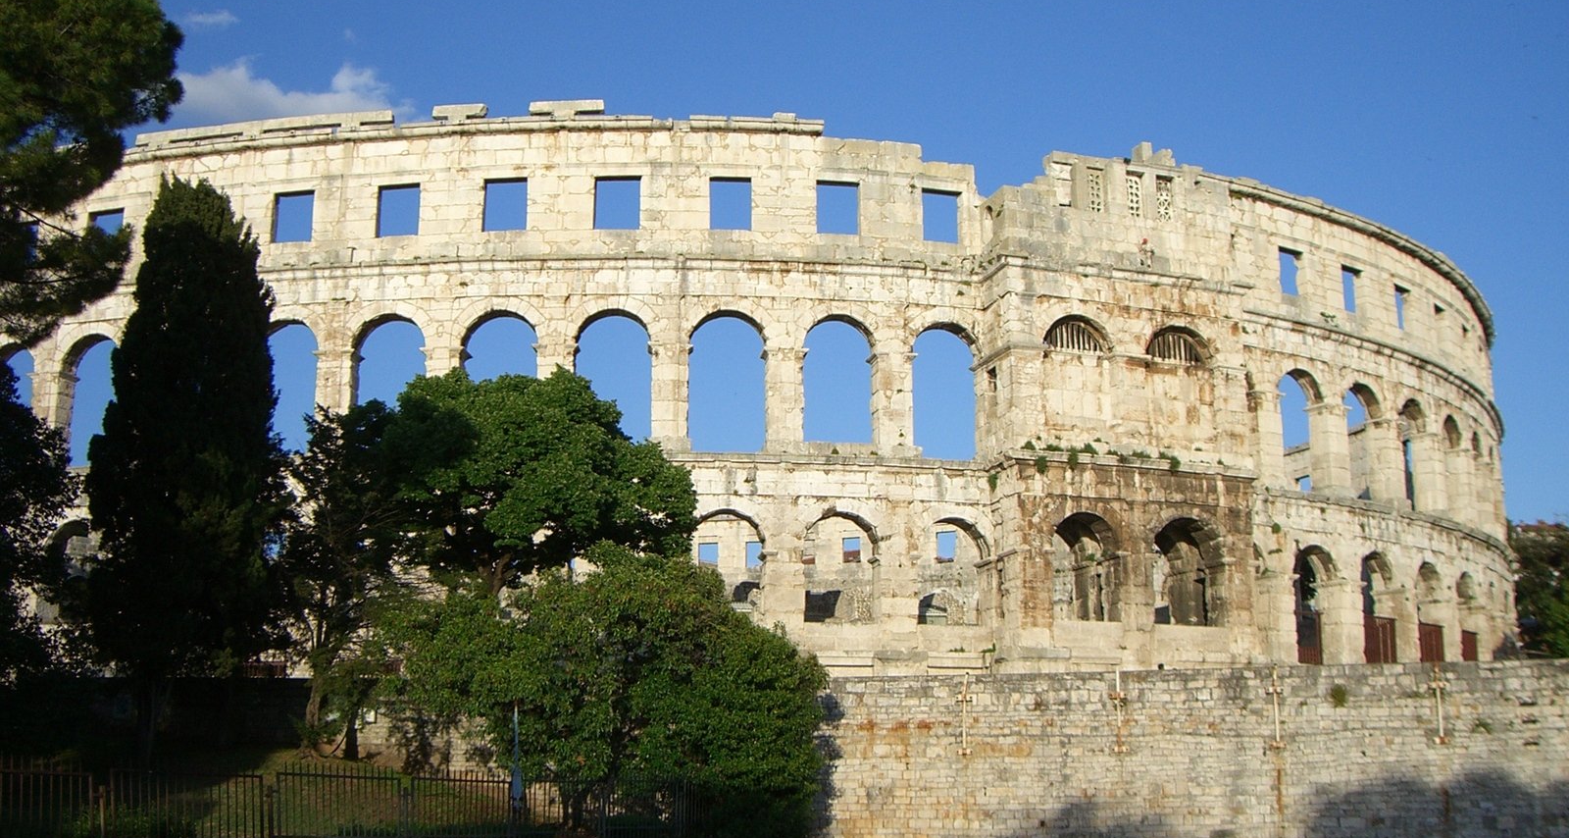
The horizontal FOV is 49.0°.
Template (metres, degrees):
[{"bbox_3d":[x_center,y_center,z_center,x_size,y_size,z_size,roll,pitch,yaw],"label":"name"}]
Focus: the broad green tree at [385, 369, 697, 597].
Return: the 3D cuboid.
[{"bbox_3d":[-7.911,3.388,56.000,10.000,9.750,9.000,2,-13,-8],"label":"broad green tree"}]

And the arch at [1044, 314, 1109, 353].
[{"bbox_3d":[13.420,-3.871,80.388,3.520,1.780,0.900,5,-14,-21],"label":"arch"}]

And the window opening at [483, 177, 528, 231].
[{"bbox_3d":[-12.912,-9.872,80.308,1.998,2.570,0.600,-1,-14,3],"label":"window opening"}]

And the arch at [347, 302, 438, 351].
[{"bbox_3d":[-18.090,-4.135,80.057,4.300,2.400,1.100,-2,-14,7],"label":"arch"}]

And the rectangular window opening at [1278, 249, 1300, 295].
[{"bbox_3d":[26.527,-7.568,90.948,1.930,2.670,0.700,9,-15,-33],"label":"rectangular window opening"}]

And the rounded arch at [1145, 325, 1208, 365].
[{"bbox_3d":[18.561,-3.446,82.245,3.300,1.769,1.000,5,-15,-21],"label":"rounded arch"}]

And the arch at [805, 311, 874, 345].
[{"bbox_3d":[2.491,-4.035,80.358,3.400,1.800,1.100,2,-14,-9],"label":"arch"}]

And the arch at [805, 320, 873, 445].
[{"bbox_3d":[2.438,-1.724,80.275,3.310,6.180,1.200,2,-13,-9],"label":"arch"}]

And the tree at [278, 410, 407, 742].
[{"bbox_3d":[-11.674,4.177,45.500,3.500,9.060,3.400,3,-13,-14],"label":"tree"}]

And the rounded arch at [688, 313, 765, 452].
[{"bbox_3d":[-2.630,-1.623,78.590,3.456,6.615,1.000,1,-14,-5],"label":"rounded arch"}]

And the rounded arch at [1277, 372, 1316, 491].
[{"bbox_3d":[26.272,0.749,88.655,3.450,6.300,1.200,9,-16,-32],"label":"rounded arch"}]

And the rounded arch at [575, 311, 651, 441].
[{"bbox_3d":[-7.756,-1.674,78.352,3.456,6.615,1.000,0,-14,-1],"label":"rounded arch"}]

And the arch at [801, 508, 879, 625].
[{"bbox_3d":[2.425,6.819,78.322,3.540,5.210,1.200,2,-13,-9],"label":"arch"}]

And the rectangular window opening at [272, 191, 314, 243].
[{"bbox_3d":[-23.443,-9.541,82.723,2.220,2.530,0.700,-3,-13,13],"label":"rectangular window opening"}]

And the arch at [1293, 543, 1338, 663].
[{"bbox_3d":[26.590,9.612,87.412,3.390,6.260,1.200,9,-15,-33],"label":"arch"}]

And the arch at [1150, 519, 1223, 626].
[{"bbox_3d":[18.404,7.163,80.025,3.880,5.090,1.200,5,-14,-21],"label":"arch"}]

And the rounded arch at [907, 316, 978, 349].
[{"bbox_3d":[7.425,-3.848,81.355,3.500,1.800,1.100,3,-14,-13],"label":"rounded arch"}]

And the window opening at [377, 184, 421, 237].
[{"bbox_3d":[-18.035,-9.743,80.797,1.998,2.570,0.600,-2,-14,7],"label":"window opening"}]

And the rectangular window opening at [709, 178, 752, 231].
[{"bbox_3d":[-2.564,-9.937,80.934,1.970,2.550,0.700,1,-14,-5],"label":"rectangular window opening"}]

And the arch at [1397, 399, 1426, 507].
[{"bbox_3d":[34.185,2.069,94.326,3.456,6.351,1.000,13,-19,-43],"label":"arch"}]

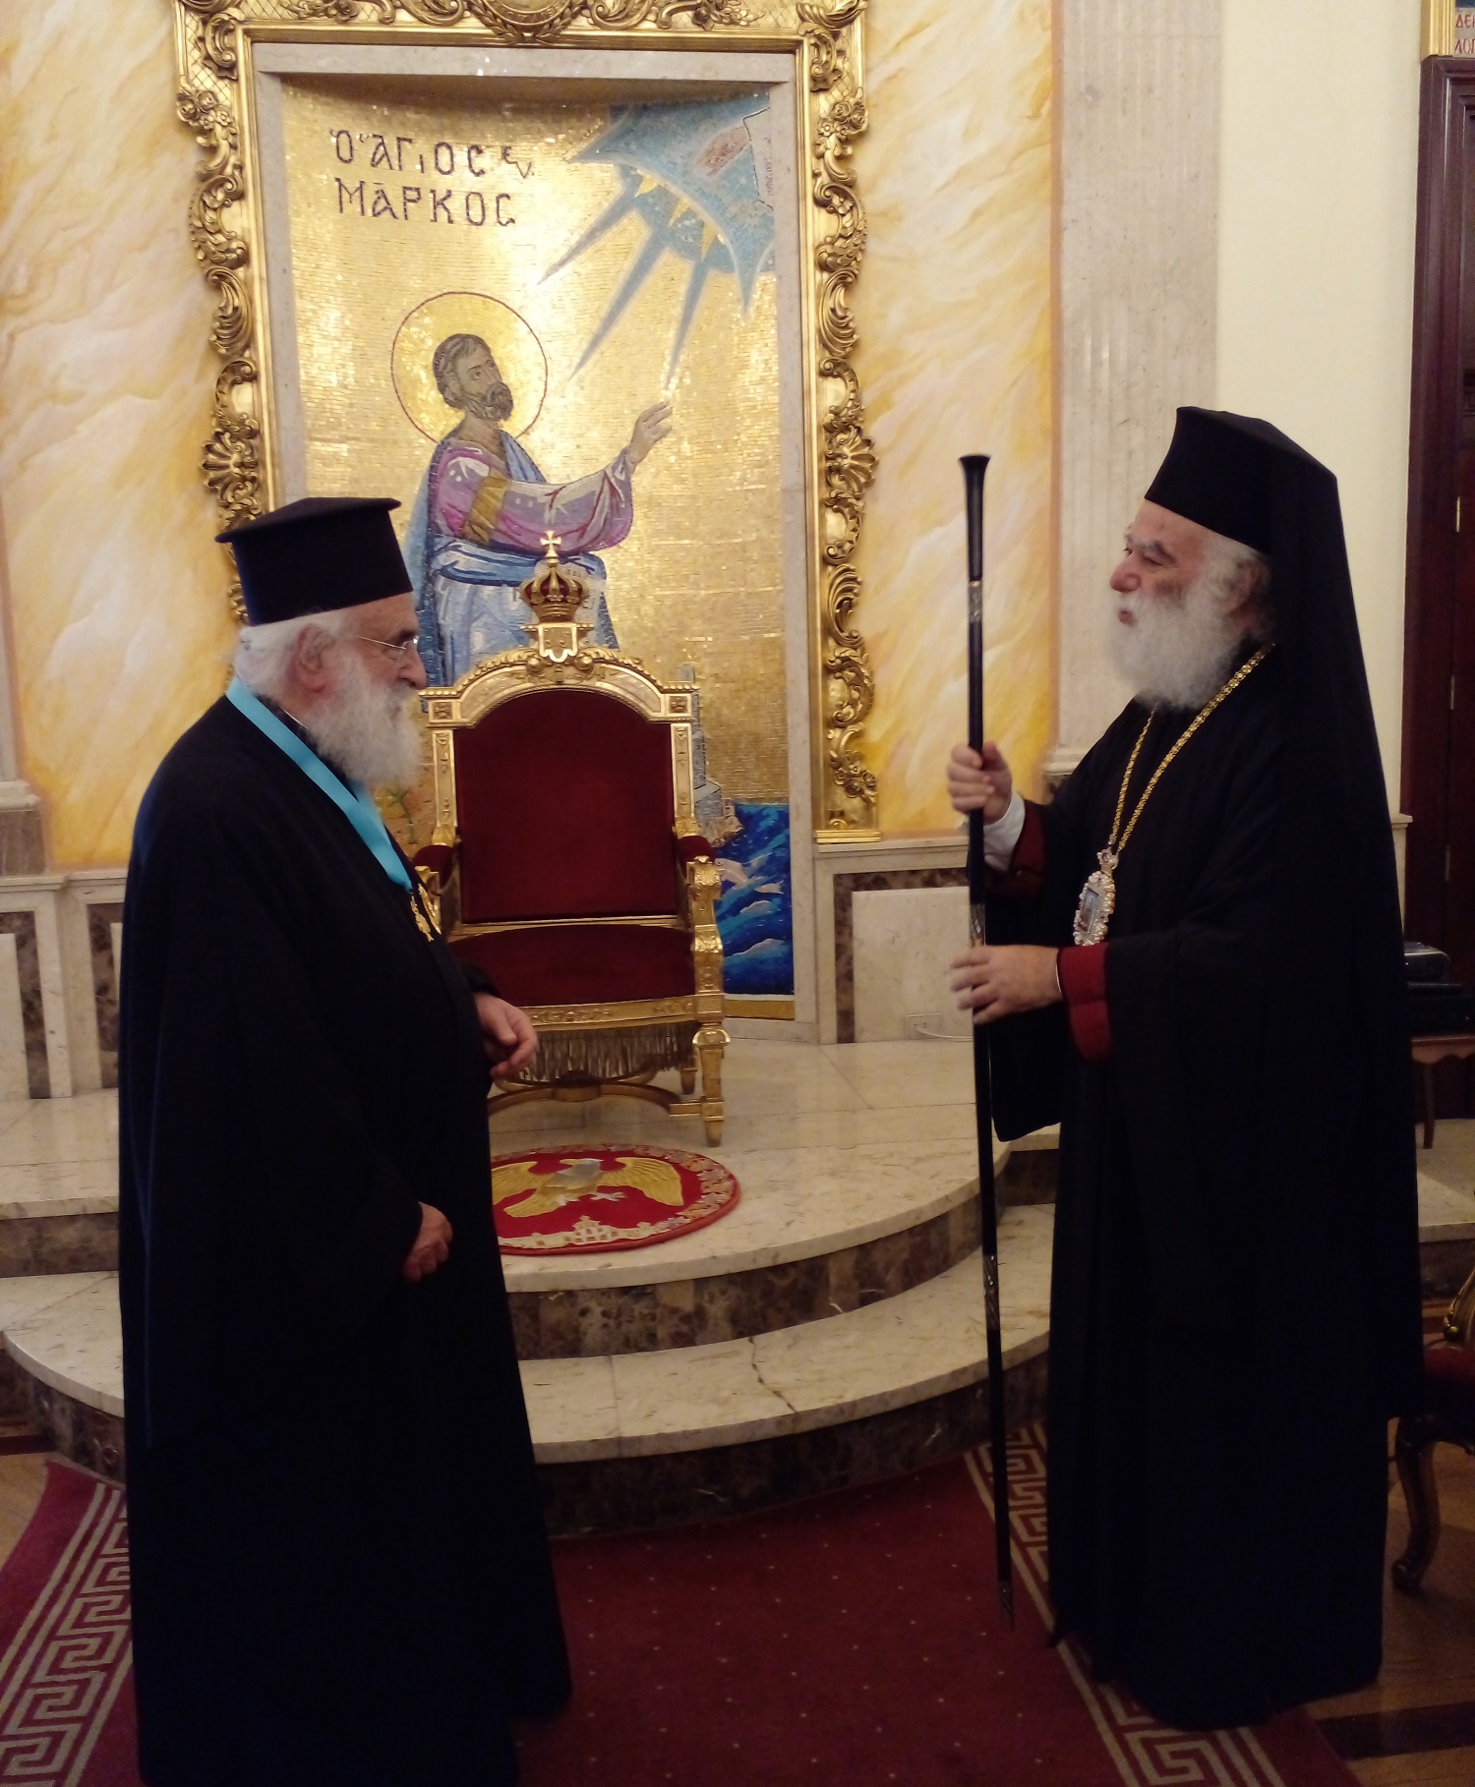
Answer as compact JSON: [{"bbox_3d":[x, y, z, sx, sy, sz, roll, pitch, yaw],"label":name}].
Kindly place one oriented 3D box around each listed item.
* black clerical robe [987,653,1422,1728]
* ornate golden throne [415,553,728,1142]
[{"bbox_3d":[0.705,0.410,2.280,0.600,1.500,0.620,-3,7,-10],"label":"black clerical robe"},{"bbox_3d":[-0.465,-0.180,4.060,0.760,1.580,0.670,-2,7,-6],"label":"ornate golden throne"}]

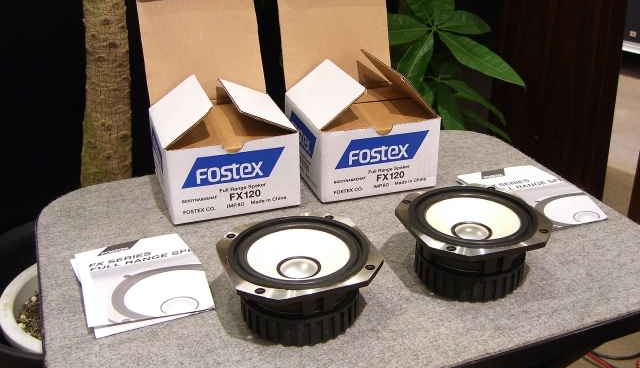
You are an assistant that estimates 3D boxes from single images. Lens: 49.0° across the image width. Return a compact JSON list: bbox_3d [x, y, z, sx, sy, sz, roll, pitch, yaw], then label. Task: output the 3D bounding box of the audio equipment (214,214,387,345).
[{"bbox_3d":[-0.018,0.083,0.602,0.123,0.060,0.123,-9,26,-18],"label":"audio equipment"}]

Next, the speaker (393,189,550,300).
[{"bbox_3d":[0.140,0.056,0.654,0.123,0.060,0.123,-8,26,-16],"label":"speaker"}]

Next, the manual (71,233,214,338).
[{"bbox_3d":[-0.170,0.088,0.655,0.110,0.009,0.146,-10,27,-20],"label":"manual"}]

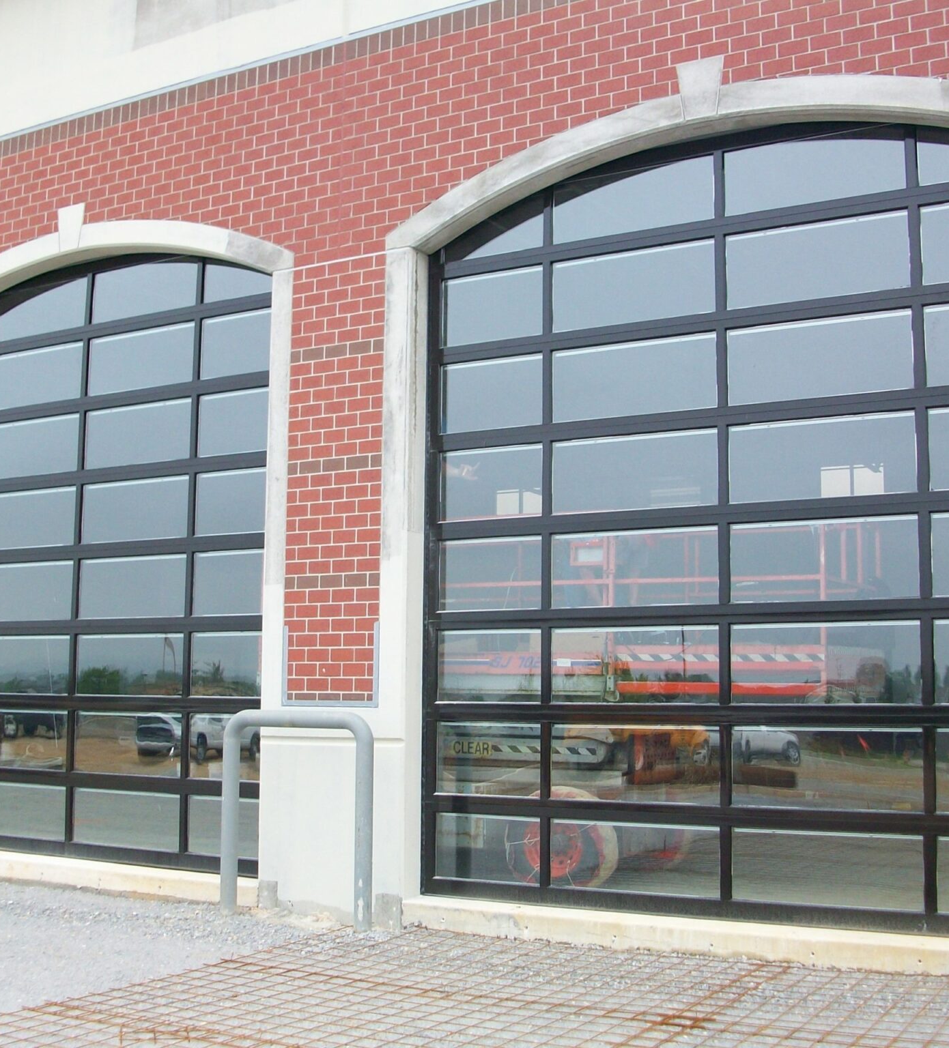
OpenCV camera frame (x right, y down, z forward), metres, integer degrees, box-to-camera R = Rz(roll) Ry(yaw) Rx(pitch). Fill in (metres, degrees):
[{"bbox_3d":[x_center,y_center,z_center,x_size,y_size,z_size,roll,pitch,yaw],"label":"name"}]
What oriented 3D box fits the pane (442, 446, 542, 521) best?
[{"bbox_3d":[0.116,-0.276,9.265,0.780,0.480,0.020,-3,-8,30],"label":"pane"}]

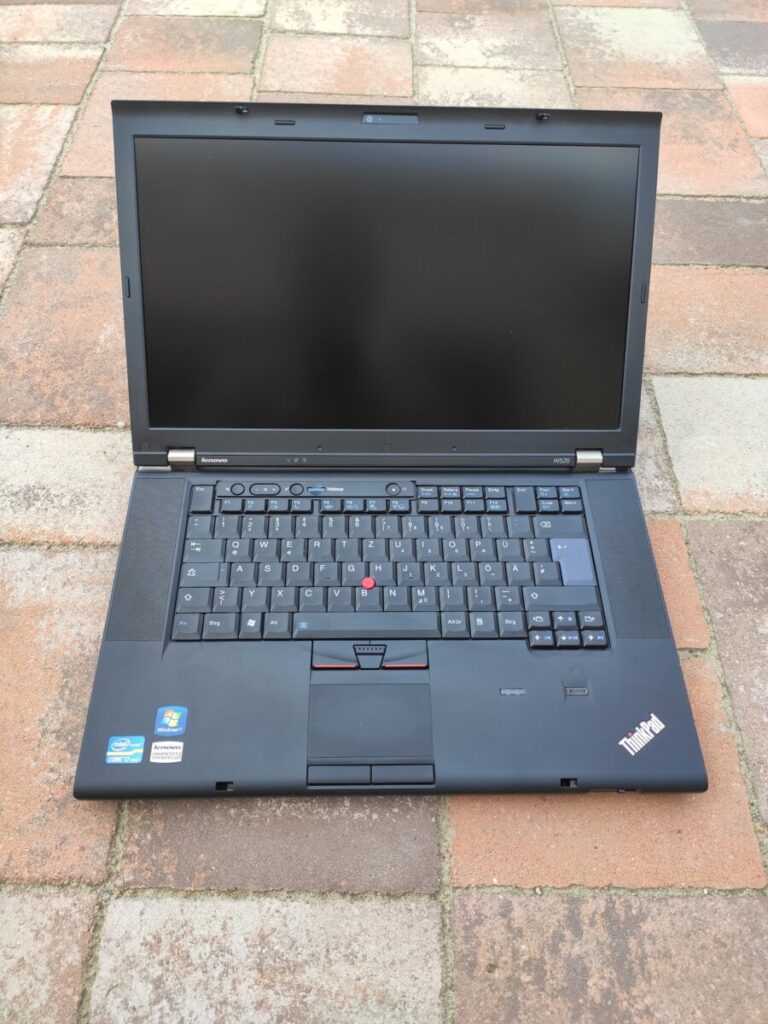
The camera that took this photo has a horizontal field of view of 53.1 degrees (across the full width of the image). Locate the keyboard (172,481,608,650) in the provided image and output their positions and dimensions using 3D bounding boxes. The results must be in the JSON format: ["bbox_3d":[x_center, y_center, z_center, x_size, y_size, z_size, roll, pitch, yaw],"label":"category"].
[{"bbox_3d":[0.004,0.035,0.536,0.286,0.007,0.131,0,57,-2],"label":"keyboard"}]

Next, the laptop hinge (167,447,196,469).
[{"bbox_3d":[-0.149,-0.039,0.569,0.020,0.014,0.013,0,57,-2],"label":"laptop hinge"}]

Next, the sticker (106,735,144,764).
[{"bbox_3d":[-0.154,0.142,0.458,0.021,0.001,0.016,0,57,-2],"label":"sticker"}]

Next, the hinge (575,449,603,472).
[{"bbox_3d":[0.153,-0.039,0.579,0.020,0.014,0.013,0,57,-2],"label":"hinge"}]

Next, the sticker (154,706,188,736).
[{"bbox_3d":[-0.129,0.128,0.468,0.018,0.001,0.017,0,57,-2],"label":"sticker"}]

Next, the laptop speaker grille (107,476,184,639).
[{"bbox_3d":[-0.163,0.030,0.533,0.036,0.003,0.129,0,57,-2],"label":"laptop speaker grille"}]

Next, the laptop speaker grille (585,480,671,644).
[{"bbox_3d":[0.171,0.030,0.544,0.036,0.003,0.129,0,57,-2],"label":"laptop speaker grille"}]

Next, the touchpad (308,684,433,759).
[{"bbox_3d":[-0.008,0.128,0.473,0.075,0.002,0.045,0,57,-2],"label":"touchpad"}]

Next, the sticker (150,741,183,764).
[{"bbox_3d":[-0.129,0.143,0.458,0.018,0.001,0.011,0,57,-2],"label":"sticker"}]

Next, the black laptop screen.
[{"bbox_3d":[0.004,-0.157,0.548,0.346,0.196,0.006,0,12,-2],"label":"black laptop screen"}]

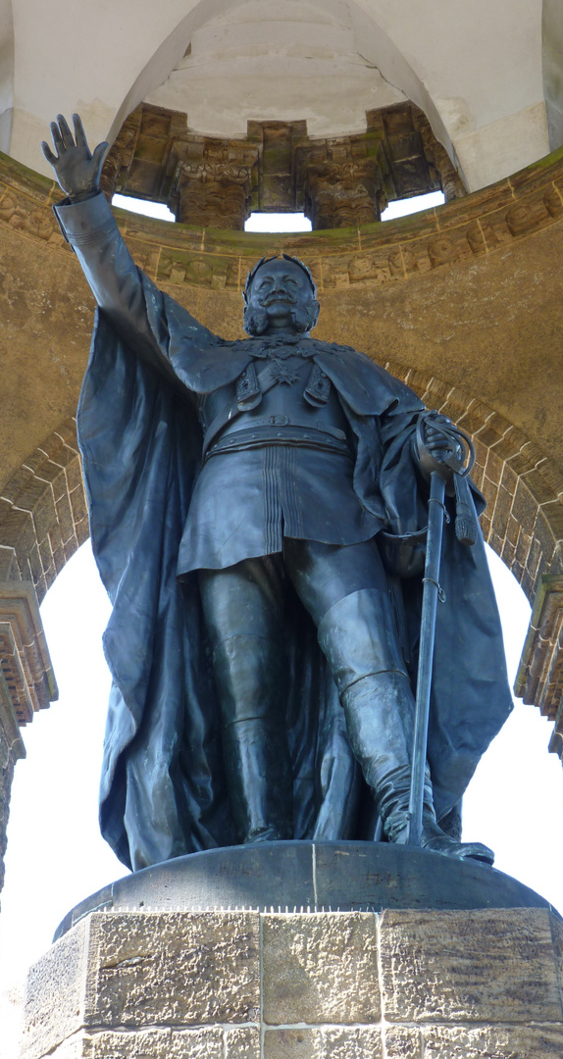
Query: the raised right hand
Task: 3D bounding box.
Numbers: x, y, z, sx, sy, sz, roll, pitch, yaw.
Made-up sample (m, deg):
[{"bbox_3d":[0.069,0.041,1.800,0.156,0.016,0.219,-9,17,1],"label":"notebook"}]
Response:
[{"bbox_3d":[-2.067,-3.718,14.634,0.630,0.820,0.320,-7,-2,-4],"label":"raised right hand"}]

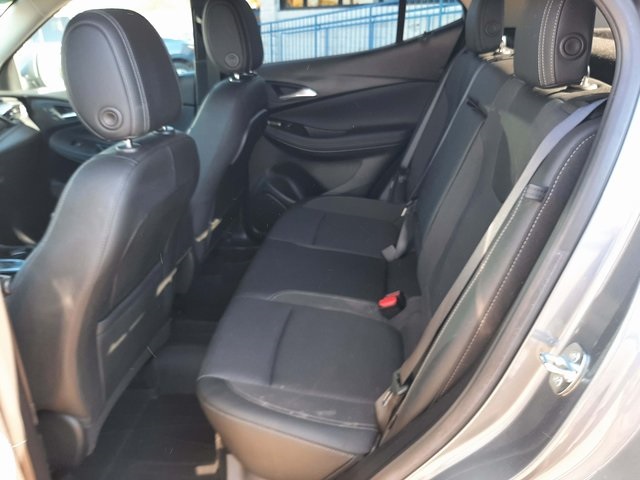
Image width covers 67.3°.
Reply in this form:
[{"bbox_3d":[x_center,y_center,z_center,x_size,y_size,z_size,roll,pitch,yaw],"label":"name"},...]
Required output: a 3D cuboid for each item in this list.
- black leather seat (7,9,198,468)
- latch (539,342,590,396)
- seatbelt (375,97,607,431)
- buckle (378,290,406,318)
[{"bbox_3d":[-0.638,0.018,1.123,0.760,1.020,0.520,3,26,7],"label":"black leather seat"},{"bbox_3d":[0.306,0.163,0.603,0.045,0.060,0.041,20,28,15],"label":"latch"},{"bbox_3d":[0.270,0.062,0.834,0.080,0.740,0.110,23,27,-3],"label":"seatbelt"},{"bbox_3d":[0.196,0.177,1.302,0.052,0.062,0.050,-23,24,-16],"label":"buckle"}]

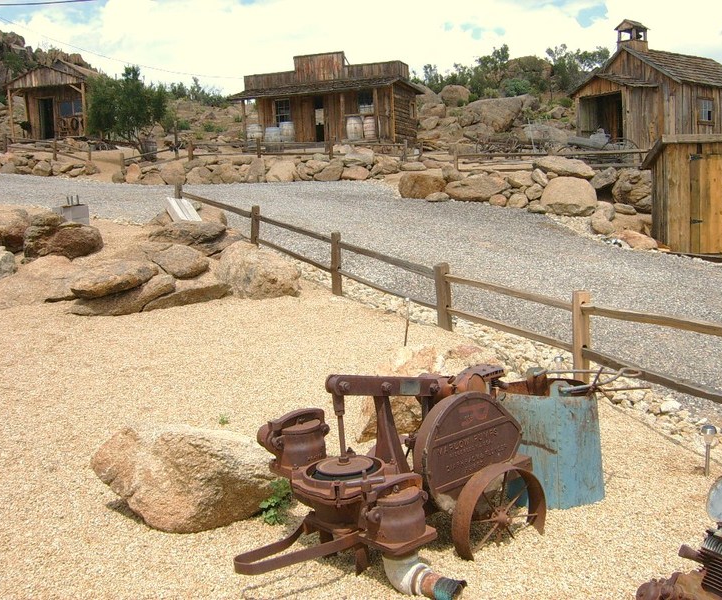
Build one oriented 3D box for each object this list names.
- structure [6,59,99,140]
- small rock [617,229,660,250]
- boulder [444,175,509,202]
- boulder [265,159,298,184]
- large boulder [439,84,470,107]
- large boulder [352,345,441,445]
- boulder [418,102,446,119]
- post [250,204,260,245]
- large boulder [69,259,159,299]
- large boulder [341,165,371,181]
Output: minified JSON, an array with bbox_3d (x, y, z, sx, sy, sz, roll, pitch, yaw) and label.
[{"bbox_3d":[-13.647,-9.255,38.000,3.900,3.650,4.900,0,10,10],"label":"structure"},{"bbox_3d":[4.854,-1.062,14.200,0.720,0.340,0.500,0,7,19],"label":"small rock"},{"bbox_3d":[2.823,-2.702,19.600,1.520,0.620,1.050,-2,6,8],"label":"boulder"},{"bbox_3d":[-2.457,-3.987,25.000,0.950,0.700,0.700,-3,7,-6],"label":"boulder"},{"bbox_3d":[4.624,-10.112,40.000,1.500,1.100,1.200,-2,9,0],"label":"large boulder"},{"bbox_3d":[0.321,0.780,6.750,0.750,0.620,0.650,-2,9,0],"label":"large boulder"},{"bbox_3d":[3.661,-9.839,42.000,1.425,0.850,1.200,-2,6,5],"label":"boulder"},{"bbox_3d":[-1.751,-1.212,13.300,0.100,0.700,0.100,-7,7,-36],"label":"post"},{"bbox_3d":[-3.337,-0.291,10.950,1.194,0.480,0.800,-4,6,-17],"label":"large boulder"},{"bbox_3d":[-0.153,-4.318,27.500,1.000,0.550,0.700,-2,9,0],"label":"large boulder"}]

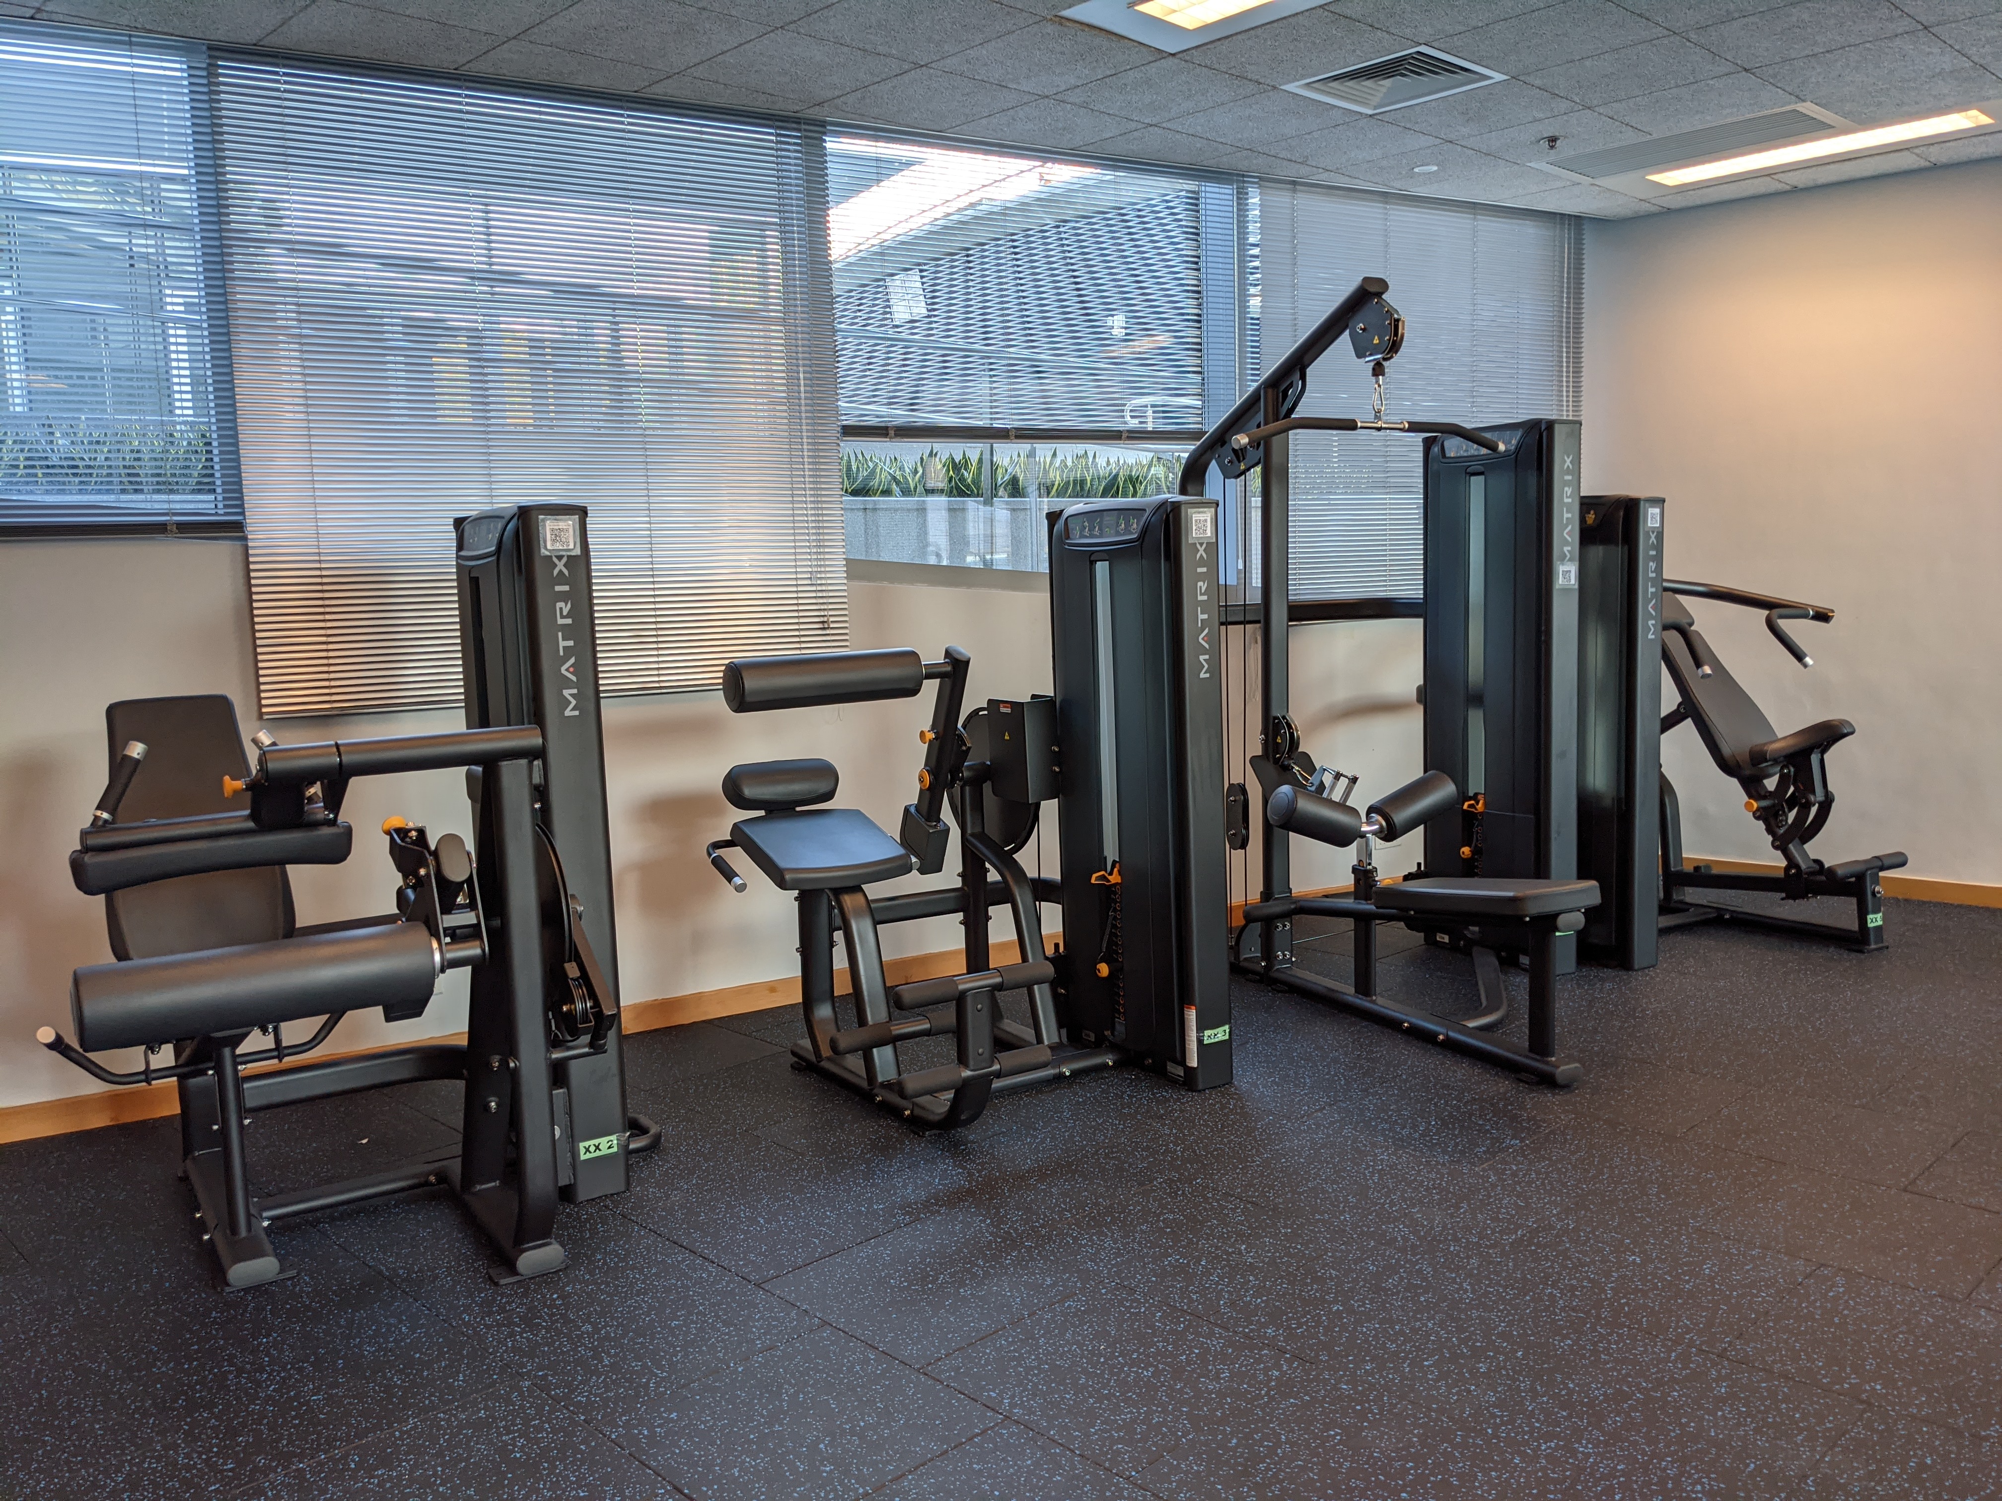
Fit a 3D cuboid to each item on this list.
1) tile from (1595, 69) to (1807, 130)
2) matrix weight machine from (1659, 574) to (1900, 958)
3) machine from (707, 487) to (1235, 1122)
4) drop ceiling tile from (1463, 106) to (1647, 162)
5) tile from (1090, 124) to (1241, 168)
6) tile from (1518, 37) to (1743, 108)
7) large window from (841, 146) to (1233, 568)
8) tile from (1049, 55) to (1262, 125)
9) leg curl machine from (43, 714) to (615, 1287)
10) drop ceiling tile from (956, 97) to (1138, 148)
[{"bbox_3d":[2.311,-2.153,5.175,0.510,0.020,0.510,-8,9,-43],"label":"tile"},{"bbox_3d":[2.759,-0.010,6.008,0.995,1.367,1.275,-6,8,-29],"label":"matrix weight machine"},{"bbox_3d":[-0.160,0.136,4.373,1.150,1.590,1.100,-6,8,-31],"label":"machine"},{"bbox_3d":[1.957,-2.183,5.540,0.510,0.020,0.506,-8,9,-43],"label":"drop ceiling tile"},{"bbox_3d":[0.563,-2.140,5.531,0.510,0.020,0.377,-8,9,-43],"label":"tile"},{"bbox_3d":[1.940,-2.098,4.827,0.510,0.020,0.506,-8,9,-43],"label":"tile"},{"bbox_3d":[0.167,-1.391,5.655,1.708,1.438,0.100,-6,8,-29],"label":"large window"},{"bbox_3d":[0.501,-2.058,4.863,0.510,0.020,0.510,-8,9,-43],"label":"tile"},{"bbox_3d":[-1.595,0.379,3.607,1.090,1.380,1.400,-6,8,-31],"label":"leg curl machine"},{"bbox_3d":[0.167,-2.087,5.207,0.510,0.020,0.466,-8,9,-43],"label":"drop ceiling tile"}]

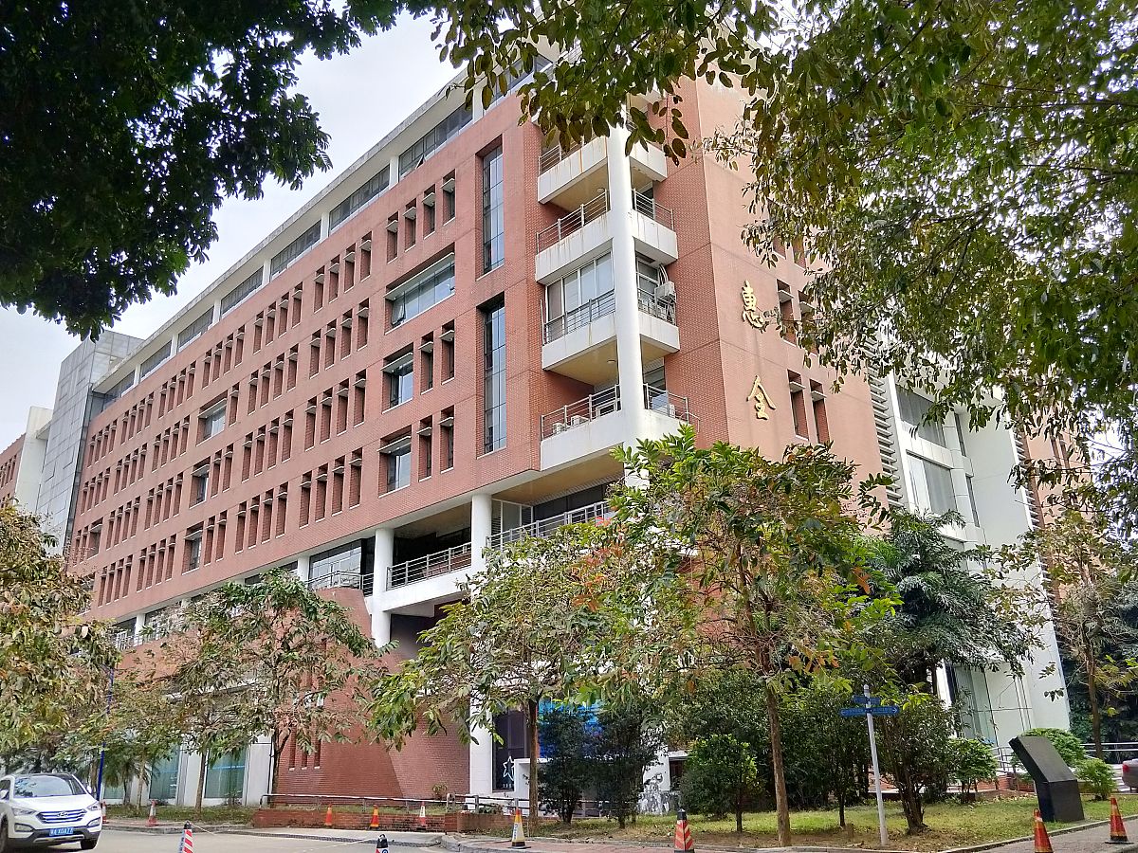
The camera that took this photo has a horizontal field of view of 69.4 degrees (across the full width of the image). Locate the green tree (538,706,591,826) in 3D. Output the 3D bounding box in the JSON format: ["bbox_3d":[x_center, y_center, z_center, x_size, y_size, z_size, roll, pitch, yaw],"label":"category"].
[{"bbox_3d":[-0.091,7.963,19.443,1.300,2.570,1.300,-2,-20,-1],"label":"green tree"}]

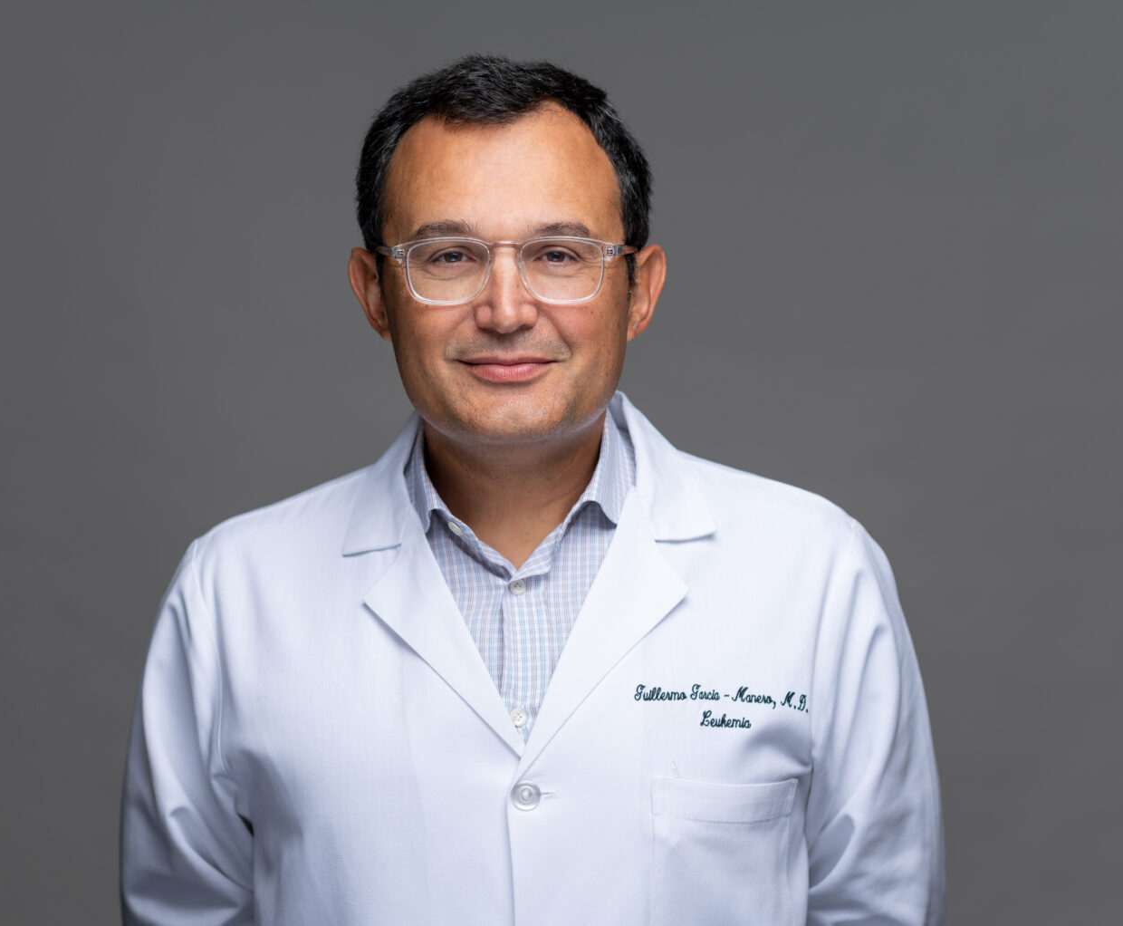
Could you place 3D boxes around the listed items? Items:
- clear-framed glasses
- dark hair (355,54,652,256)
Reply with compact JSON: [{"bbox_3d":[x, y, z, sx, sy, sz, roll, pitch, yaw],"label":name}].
[{"bbox_3d":[-0.034,-0.117,2.028,0.158,0.047,0.148,0,3,-1],"label":"clear-framed glasses"},{"bbox_3d":[-0.036,-0.163,2.075,0.187,0.180,0.198,0,3,-1],"label":"dark hair"}]

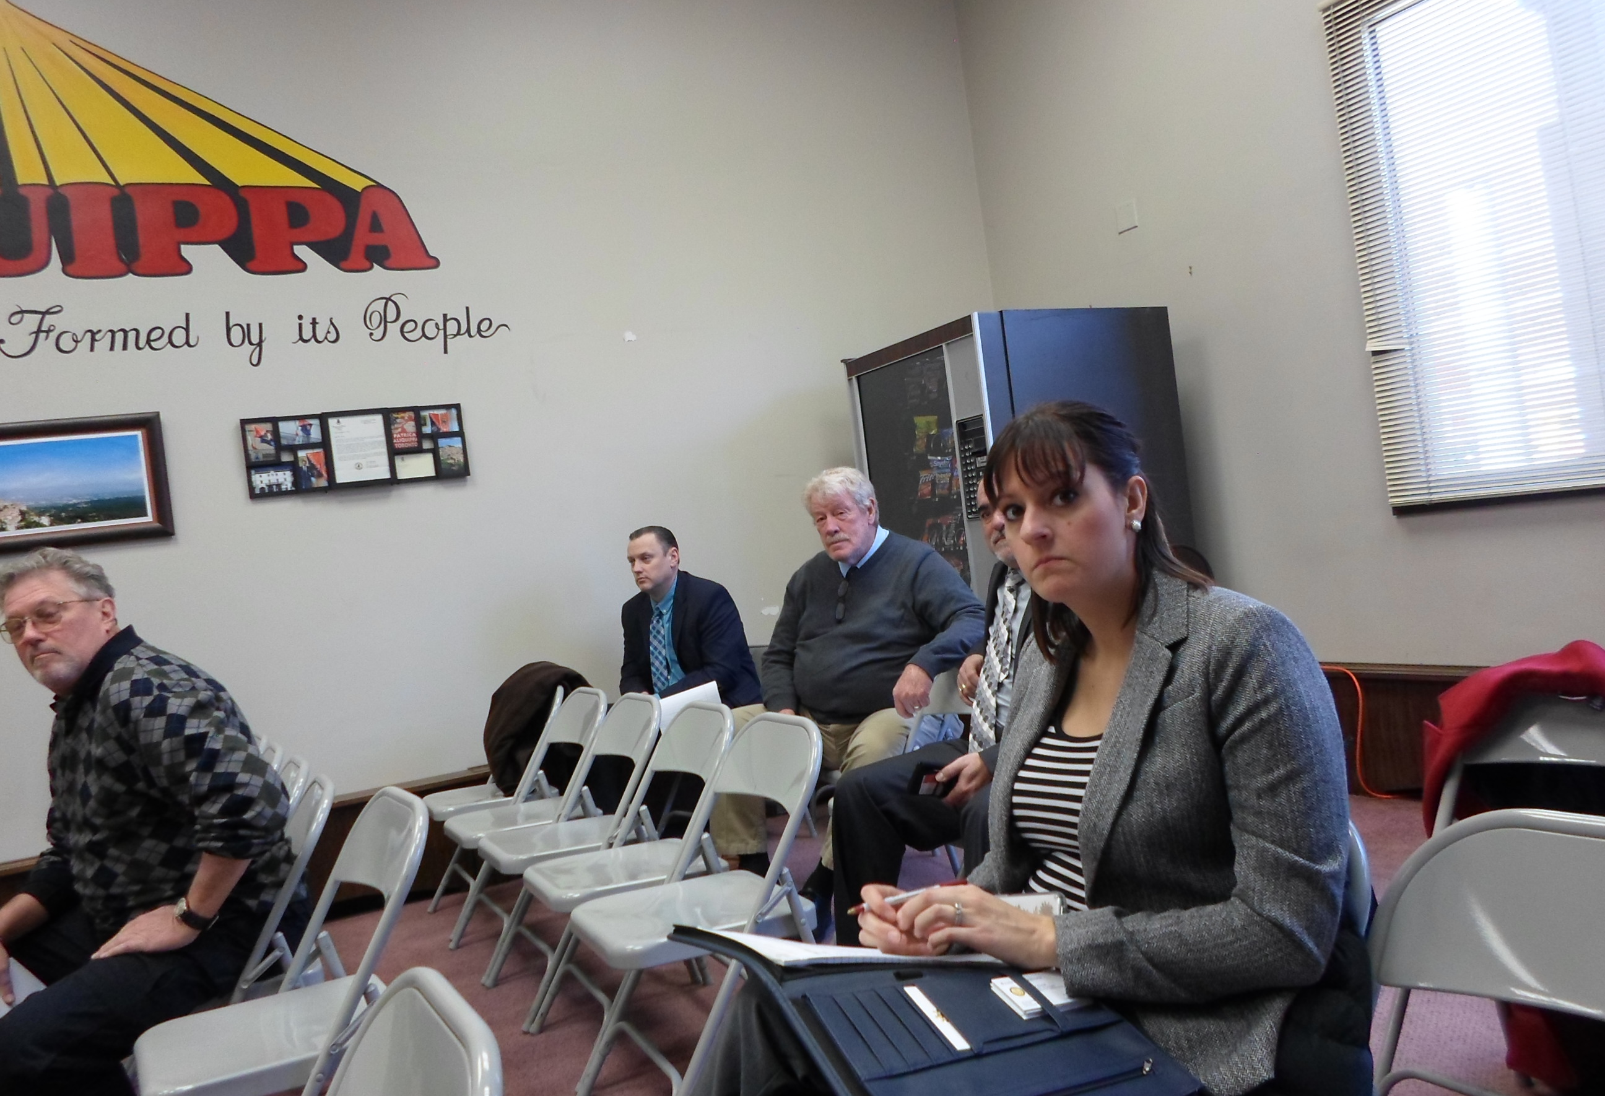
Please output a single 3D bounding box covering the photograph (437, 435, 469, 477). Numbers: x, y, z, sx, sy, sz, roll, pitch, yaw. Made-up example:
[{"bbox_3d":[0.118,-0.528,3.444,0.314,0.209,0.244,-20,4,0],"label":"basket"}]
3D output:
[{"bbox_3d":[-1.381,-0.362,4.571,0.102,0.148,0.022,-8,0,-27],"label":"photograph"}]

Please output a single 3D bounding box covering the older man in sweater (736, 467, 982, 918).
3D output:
[{"bbox_3d":[0.080,0.442,3.425,0.740,1.310,0.720,-8,0,27],"label":"older man in sweater"}]

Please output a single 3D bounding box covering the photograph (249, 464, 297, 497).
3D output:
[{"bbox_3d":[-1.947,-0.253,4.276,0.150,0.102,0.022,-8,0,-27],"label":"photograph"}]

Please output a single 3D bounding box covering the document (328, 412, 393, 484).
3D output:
[{"bbox_3d":[-1.713,-0.384,4.490,0.202,0.255,0.012,-8,0,-26],"label":"document"}]

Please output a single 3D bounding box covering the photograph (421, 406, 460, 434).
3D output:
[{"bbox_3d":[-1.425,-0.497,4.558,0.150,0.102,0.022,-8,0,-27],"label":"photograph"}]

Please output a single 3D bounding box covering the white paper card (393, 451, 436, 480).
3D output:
[{"bbox_3d":[-1.528,-0.322,4.575,0.150,0.097,0.018,-8,0,-26],"label":"white paper card"}]

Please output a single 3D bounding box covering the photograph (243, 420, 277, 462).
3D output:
[{"bbox_3d":[-2.027,-0.393,4.340,0.097,0.147,0.018,-8,0,-26],"label":"photograph"}]

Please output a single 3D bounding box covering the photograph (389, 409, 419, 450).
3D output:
[{"bbox_3d":[-1.566,-0.463,4.566,0.096,0.150,0.018,-8,0,-26],"label":"photograph"}]

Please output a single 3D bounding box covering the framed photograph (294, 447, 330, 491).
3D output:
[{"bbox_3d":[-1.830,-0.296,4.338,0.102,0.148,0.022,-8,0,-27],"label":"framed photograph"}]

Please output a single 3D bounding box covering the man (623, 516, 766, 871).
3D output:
[{"bbox_3d":[-0.431,0.546,4.321,0.570,1.280,0.700,-8,0,36],"label":"man"}]

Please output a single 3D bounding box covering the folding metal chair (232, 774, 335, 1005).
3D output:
[{"bbox_3d":[-1.213,0.898,2.376,0.520,0.758,0.465,-8,0,-35],"label":"folding metal chair"}]

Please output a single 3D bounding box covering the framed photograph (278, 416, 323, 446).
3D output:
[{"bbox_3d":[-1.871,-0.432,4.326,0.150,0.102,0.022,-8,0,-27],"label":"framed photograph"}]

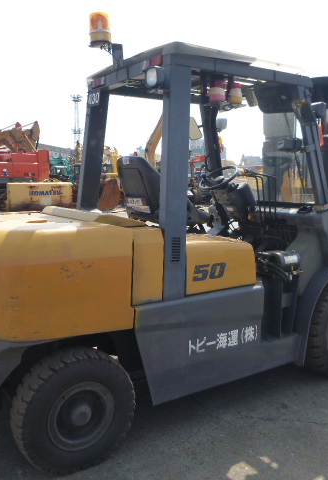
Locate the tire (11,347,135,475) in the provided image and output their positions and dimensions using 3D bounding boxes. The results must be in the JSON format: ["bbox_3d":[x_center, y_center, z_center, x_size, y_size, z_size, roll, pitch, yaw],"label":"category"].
[{"bbox_3d":[-0.483,0.928,2.532,0.655,0.655,0.215,-5,8,-34],"label":"tire"}]

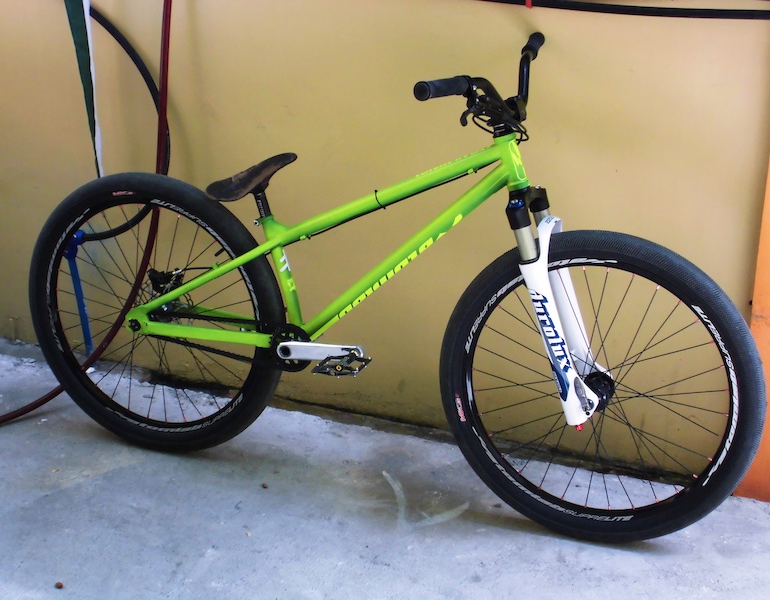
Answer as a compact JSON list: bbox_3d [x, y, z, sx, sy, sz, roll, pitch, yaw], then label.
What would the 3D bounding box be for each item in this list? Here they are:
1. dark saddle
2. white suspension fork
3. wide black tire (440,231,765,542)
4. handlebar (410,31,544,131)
[{"bbox_3d":[-0.277,-0.258,2.832,0.236,0.060,0.132,-17,10,27],"label":"dark saddle"},{"bbox_3d":[0.354,0.002,2.651,0.076,0.487,0.182,-14,11,26],"label":"white suspension fork"},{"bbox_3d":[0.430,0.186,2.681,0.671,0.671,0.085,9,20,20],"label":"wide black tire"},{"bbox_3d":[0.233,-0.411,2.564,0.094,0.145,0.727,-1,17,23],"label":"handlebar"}]

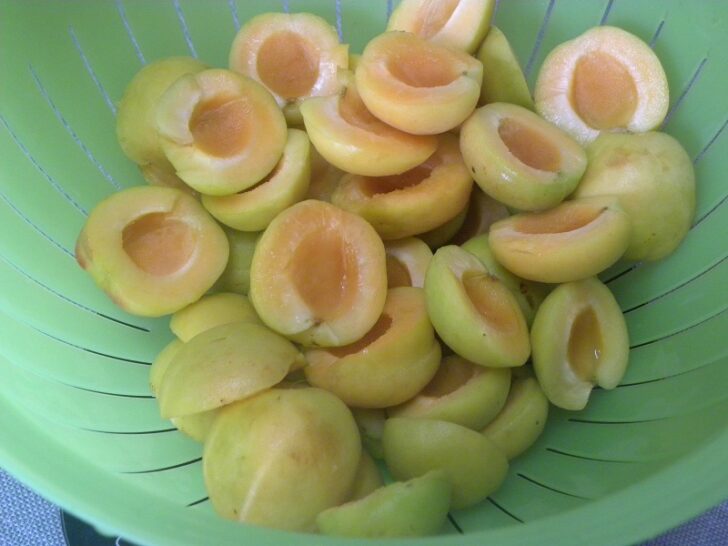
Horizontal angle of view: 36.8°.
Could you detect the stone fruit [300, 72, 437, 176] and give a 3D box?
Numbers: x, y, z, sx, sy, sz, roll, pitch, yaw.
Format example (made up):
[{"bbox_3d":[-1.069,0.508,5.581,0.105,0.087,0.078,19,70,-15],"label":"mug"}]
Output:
[{"bbox_3d":[0.001,-0.044,0.355,0.048,0.020,0.046,15,36,-4],"label":"stone fruit"}]

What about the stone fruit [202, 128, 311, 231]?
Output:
[{"bbox_3d":[-0.037,-0.031,0.378,0.043,0.023,0.043,-22,44,1],"label":"stone fruit"}]

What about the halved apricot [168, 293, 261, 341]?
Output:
[{"bbox_3d":[-0.044,0.020,0.355,0.043,0.023,0.042,-2,49,2],"label":"halved apricot"}]

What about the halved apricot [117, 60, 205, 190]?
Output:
[{"bbox_3d":[-0.055,-0.050,0.354,0.045,0.021,0.046,-32,95,-31],"label":"halved apricot"}]

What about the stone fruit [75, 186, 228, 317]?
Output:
[{"bbox_3d":[-0.068,-0.003,0.343,0.047,0.023,0.043,-18,70,-38],"label":"stone fruit"}]

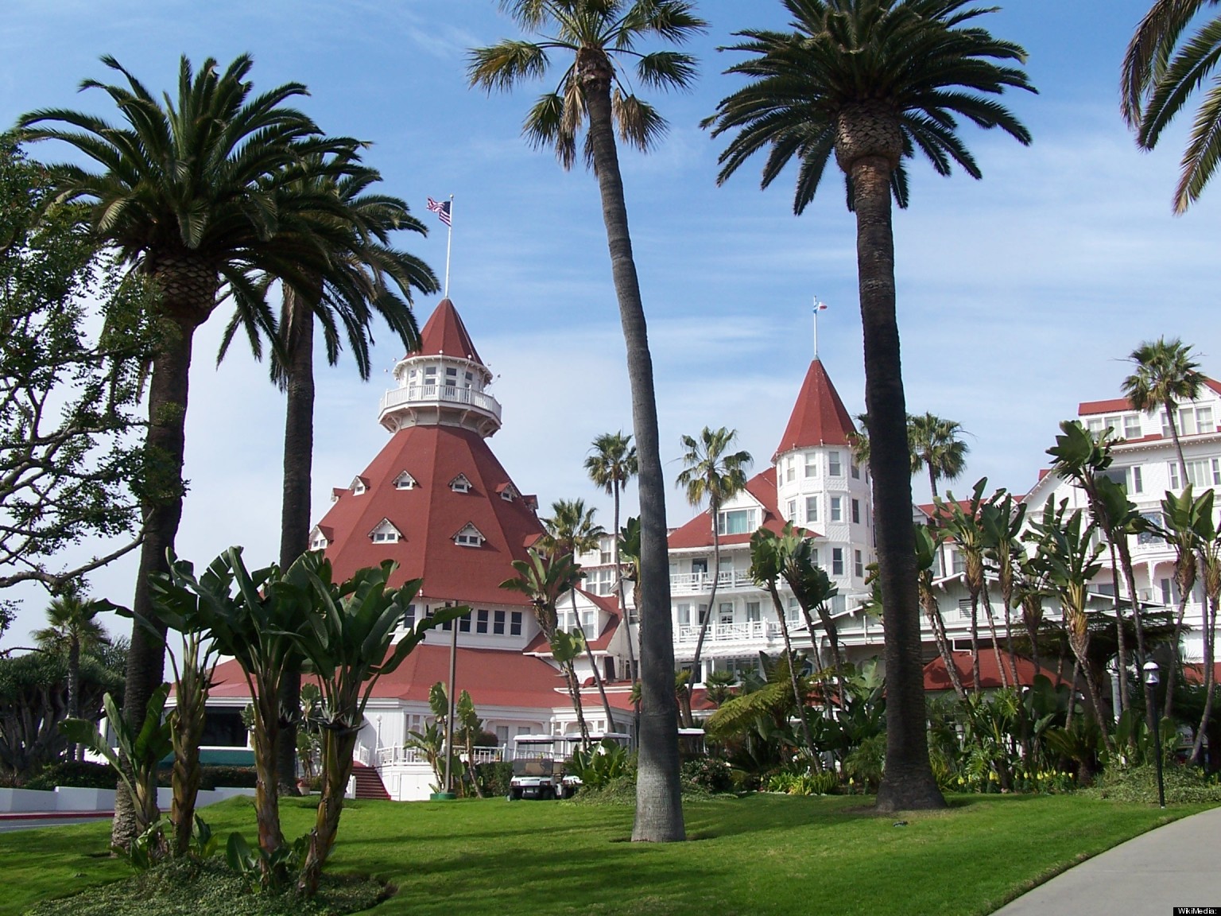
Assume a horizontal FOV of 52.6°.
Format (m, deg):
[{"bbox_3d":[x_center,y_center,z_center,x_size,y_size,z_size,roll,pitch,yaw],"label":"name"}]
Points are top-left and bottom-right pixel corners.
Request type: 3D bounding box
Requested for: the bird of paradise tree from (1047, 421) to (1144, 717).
[{"bbox_3d":[13.306,3.205,33.701,2.520,8.770,2.140,1,-13,0],"label":"bird of paradise tree"}]

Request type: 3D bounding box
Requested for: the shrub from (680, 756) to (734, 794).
[{"bbox_3d":[2.422,8.202,31.980,1.610,0.930,1.450,1,-13,0],"label":"shrub"}]

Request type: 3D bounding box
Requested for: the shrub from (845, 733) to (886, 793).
[{"bbox_3d":[6.587,7.791,31.576,1.200,1.470,1.140,1,-13,0],"label":"shrub"}]

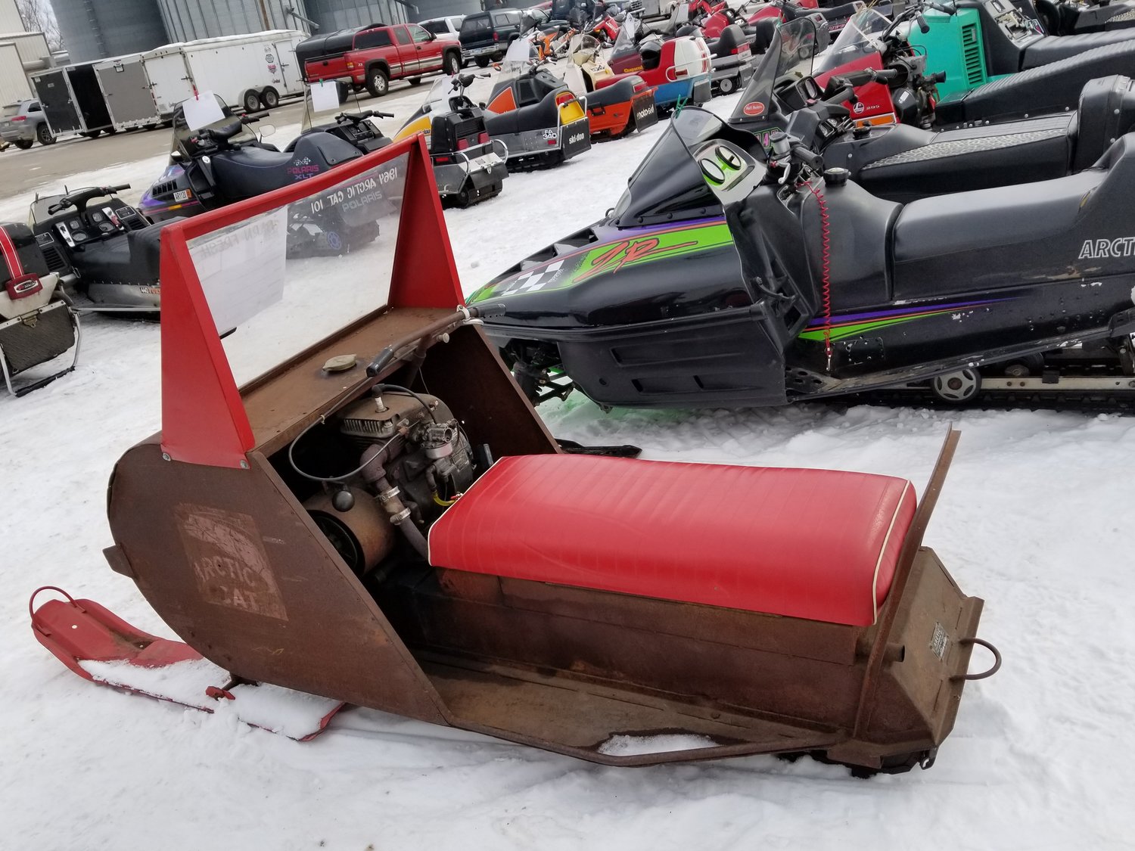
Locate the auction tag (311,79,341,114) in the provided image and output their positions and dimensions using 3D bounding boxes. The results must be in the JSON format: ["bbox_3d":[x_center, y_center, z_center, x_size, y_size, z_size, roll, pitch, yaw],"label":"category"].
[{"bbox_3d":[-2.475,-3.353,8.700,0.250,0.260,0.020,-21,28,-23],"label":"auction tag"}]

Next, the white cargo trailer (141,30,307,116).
[{"bbox_3d":[-11.639,-12.437,30.301,2.400,2.400,5.600,8,31,32],"label":"white cargo trailer"}]

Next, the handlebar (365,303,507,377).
[{"bbox_3d":[-0.307,-0.202,1.978,0.110,0.090,0.470,7,30,30],"label":"handlebar"}]

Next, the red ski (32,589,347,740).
[{"bbox_3d":[-1.079,0.622,2.357,1.000,0.240,0.170,4,29,25],"label":"red ski"}]

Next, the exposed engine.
[{"bbox_3d":[-0.466,0.128,2.271,0.350,0.400,0.530,7,30,30],"label":"exposed engine"}]

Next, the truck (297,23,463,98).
[{"bbox_3d":[-5.673,-11.807,27.383,2.000,1.860,5.750,9,31,34],"label":"truck"}]

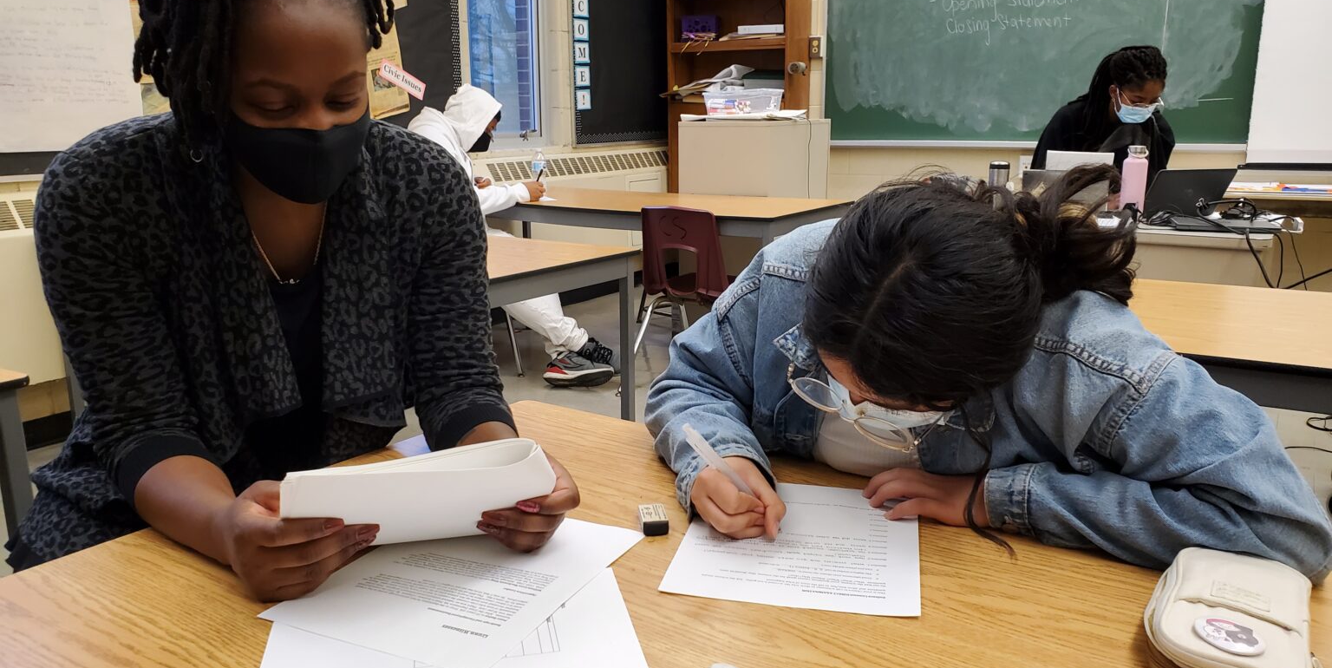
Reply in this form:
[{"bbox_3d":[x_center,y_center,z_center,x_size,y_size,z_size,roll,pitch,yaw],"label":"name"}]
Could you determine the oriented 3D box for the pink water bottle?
[{"bbox_3d":[1.598,-0.516,3.398,0.076,0.245,0.076,8,15,31],"label":"pink water bottle"}]

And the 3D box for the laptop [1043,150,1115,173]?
[{"bbox_3d":[1.574,-0.593,3.836,0.270,0.200,0.200,8,15,31],"label":"laptop"}]

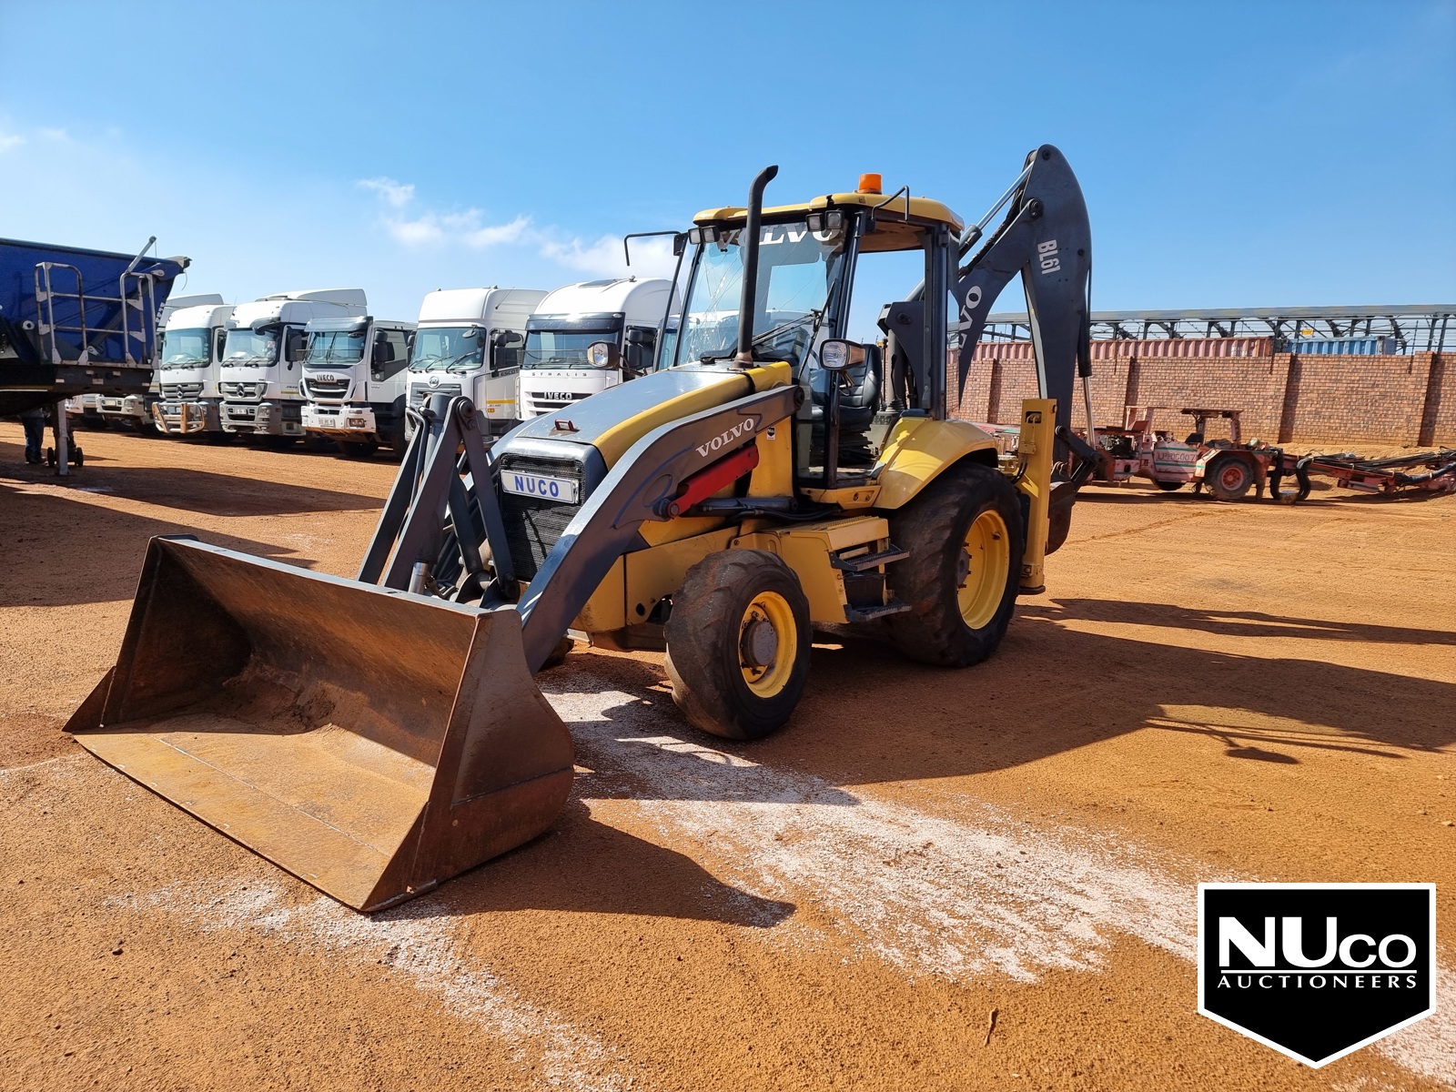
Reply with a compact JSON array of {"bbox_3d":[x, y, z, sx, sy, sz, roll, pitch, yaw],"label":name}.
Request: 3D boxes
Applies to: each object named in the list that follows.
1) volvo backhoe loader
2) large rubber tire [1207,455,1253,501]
[{"bbox_3d":[0.036,-1.076,6.101,2.460,3.650,6.490,9,10,37],"label":"volvo backhoe loader"},{"bbox_3d":[10.907,-1.468,21.900,1.010,1.010,0.330,4,8,9],"label":"large rubber tire"}]

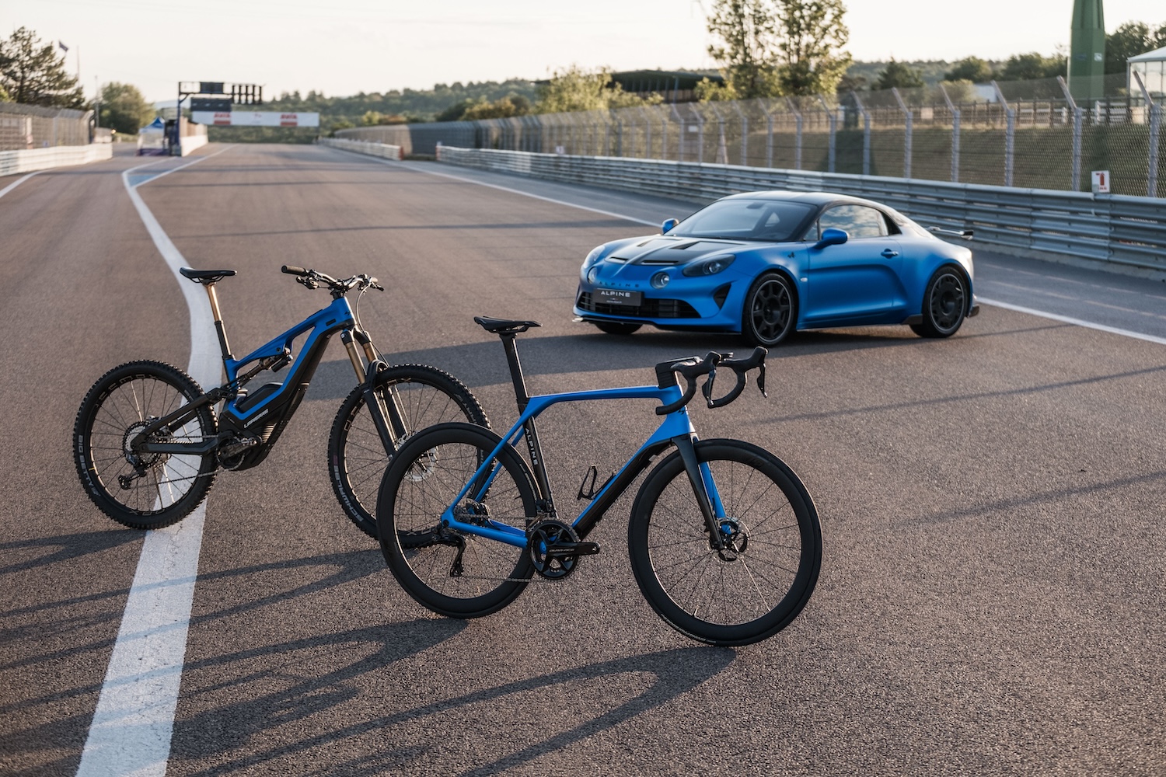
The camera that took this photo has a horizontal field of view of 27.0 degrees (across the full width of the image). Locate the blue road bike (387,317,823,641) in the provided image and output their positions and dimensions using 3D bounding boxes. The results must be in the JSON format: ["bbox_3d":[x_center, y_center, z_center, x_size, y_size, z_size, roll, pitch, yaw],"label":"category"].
[{"bbox_3d":[0.013,0.299,8.111,1.692,1.045,0.430,3,6,29],"label":"blue road bike"}]

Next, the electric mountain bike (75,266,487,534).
[{"bbox_3d":[-1.282,0.061,10.102,1.999,1.135,0.780,2,4,23],"label":"electric mountain bike"}]

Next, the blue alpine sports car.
[{"bbox_3d":[1.768,-1.081,21.091,1.870,1.240,4.230,7,8,44],"label":"blue alpine sports car"}]

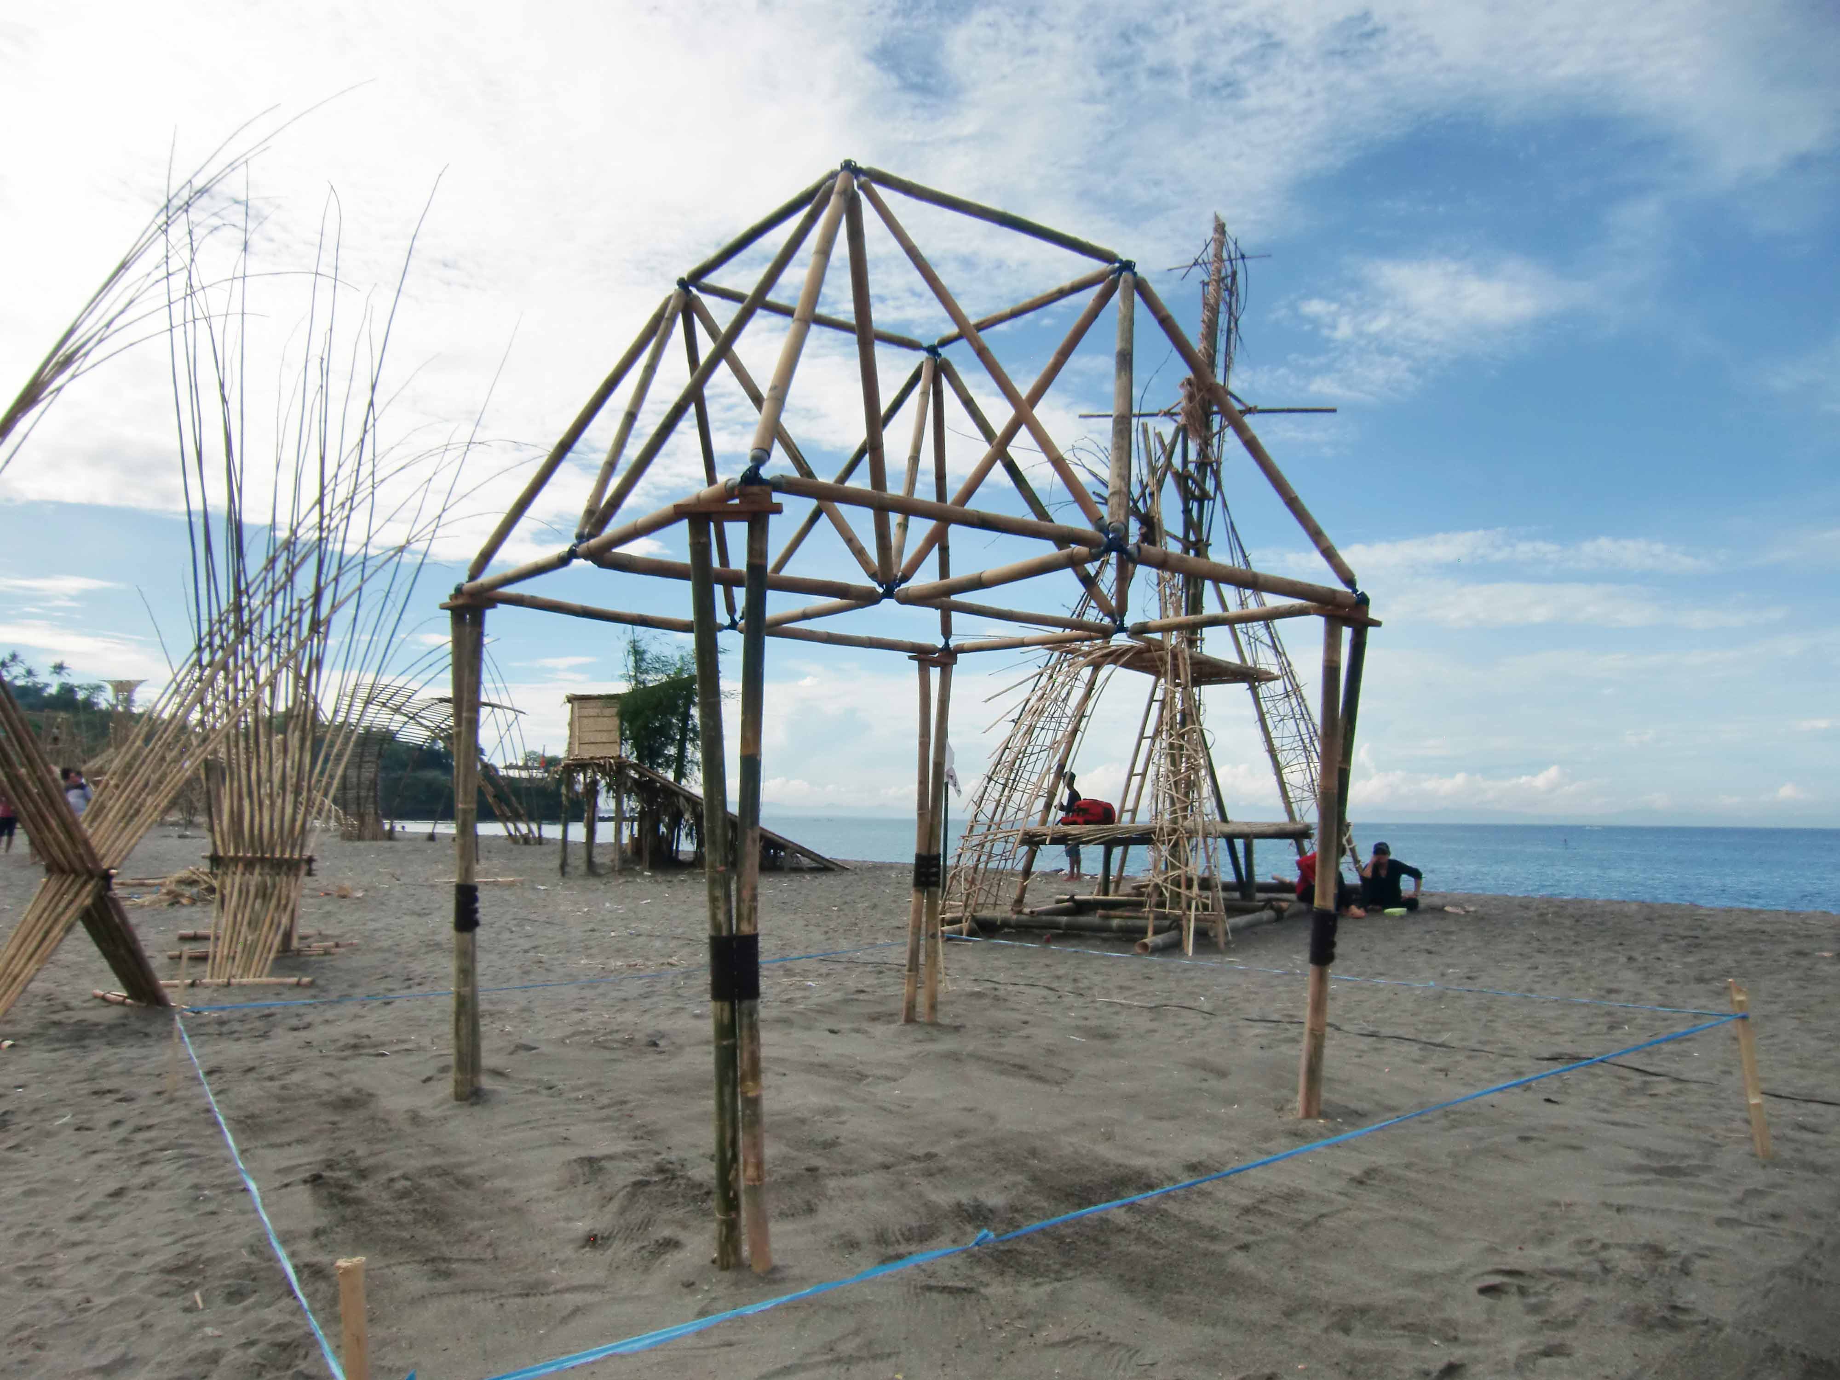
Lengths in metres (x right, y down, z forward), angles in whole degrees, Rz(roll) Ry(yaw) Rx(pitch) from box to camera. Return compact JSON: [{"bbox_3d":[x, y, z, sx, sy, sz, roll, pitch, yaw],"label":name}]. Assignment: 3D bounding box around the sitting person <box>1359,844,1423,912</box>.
[{"bbox_3d":[5.502,2.189,14.940,0.720,0.797,0.650,-1,-6,11],"label":"sitting person"}]

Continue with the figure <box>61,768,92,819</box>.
[{"bbox_3d":[-13.225,2.034,19.919,0.500,1.620,0.350,2,-6,-17],"label":"figure"}]

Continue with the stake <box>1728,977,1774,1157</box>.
[{"bbox_3d":[3.297,1.509,5.070,0.065,0.695,0.045,-7,-6,11],"label":"stake"}]

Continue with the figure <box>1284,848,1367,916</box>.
[{"bbox_3d":[4.715,2.232,14.839,0.850,0.775,0.600,-3,-7,33],"label":"figure"}]

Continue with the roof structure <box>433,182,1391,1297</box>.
[{"bbox_3d":[-0.178,-0.069,6.476,3.450,4.300,3.450,5,-7,-36],"label":"roof structure"}]

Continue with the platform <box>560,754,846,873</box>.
[{"bbox_3d":[-3.371,1.942,20.190,4.440,1.829,1.600,2,-6,-16],"label":"platform"}]

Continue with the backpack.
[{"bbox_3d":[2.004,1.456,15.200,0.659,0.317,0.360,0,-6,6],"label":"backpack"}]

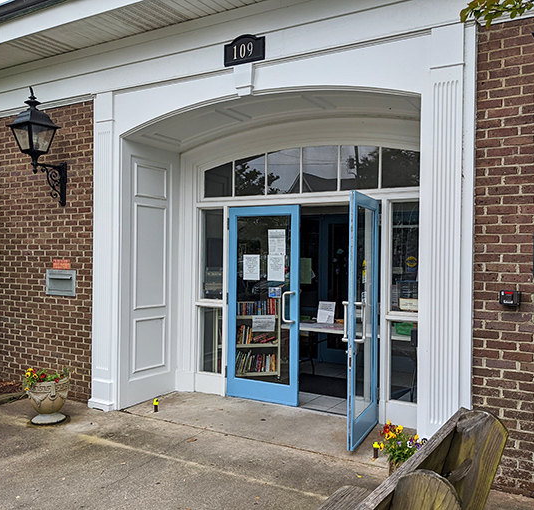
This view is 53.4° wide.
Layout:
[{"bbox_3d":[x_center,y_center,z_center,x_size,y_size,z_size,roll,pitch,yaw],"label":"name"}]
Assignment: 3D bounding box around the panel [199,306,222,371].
[{"bbox_3d":[-0.652,0.994,6.205,0.327,0.769,0.040,1,1,30],"label":"panel"}]

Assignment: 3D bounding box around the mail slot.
[{"bbox_3d":[-2.357,0.322,6.045,0.502,0.291,0.050,1,1,30],"label":"mail slot"}]

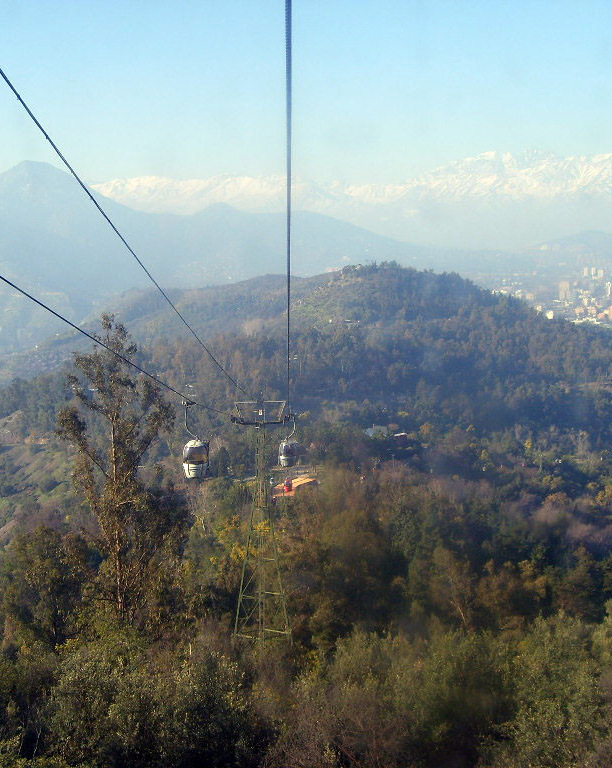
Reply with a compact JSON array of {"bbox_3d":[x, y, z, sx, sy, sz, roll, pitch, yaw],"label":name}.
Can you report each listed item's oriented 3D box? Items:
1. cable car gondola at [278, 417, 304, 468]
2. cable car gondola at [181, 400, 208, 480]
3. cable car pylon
[{"bbox_3d":[-1.178,3.909,69.924,1.270,3.450,1.550,0,7,-1],"label":"cable car gondola"},{"bbox_3d":[-4.993,2.564,46.921,1.250,3.450,1.550,0,7,-1],"label":"cable car gondola"},{"bbox_3d":[-3.305,10.375,77.161,4.400,18.067,4.000,0,-2,-1],"label":"cable car pylon"}]

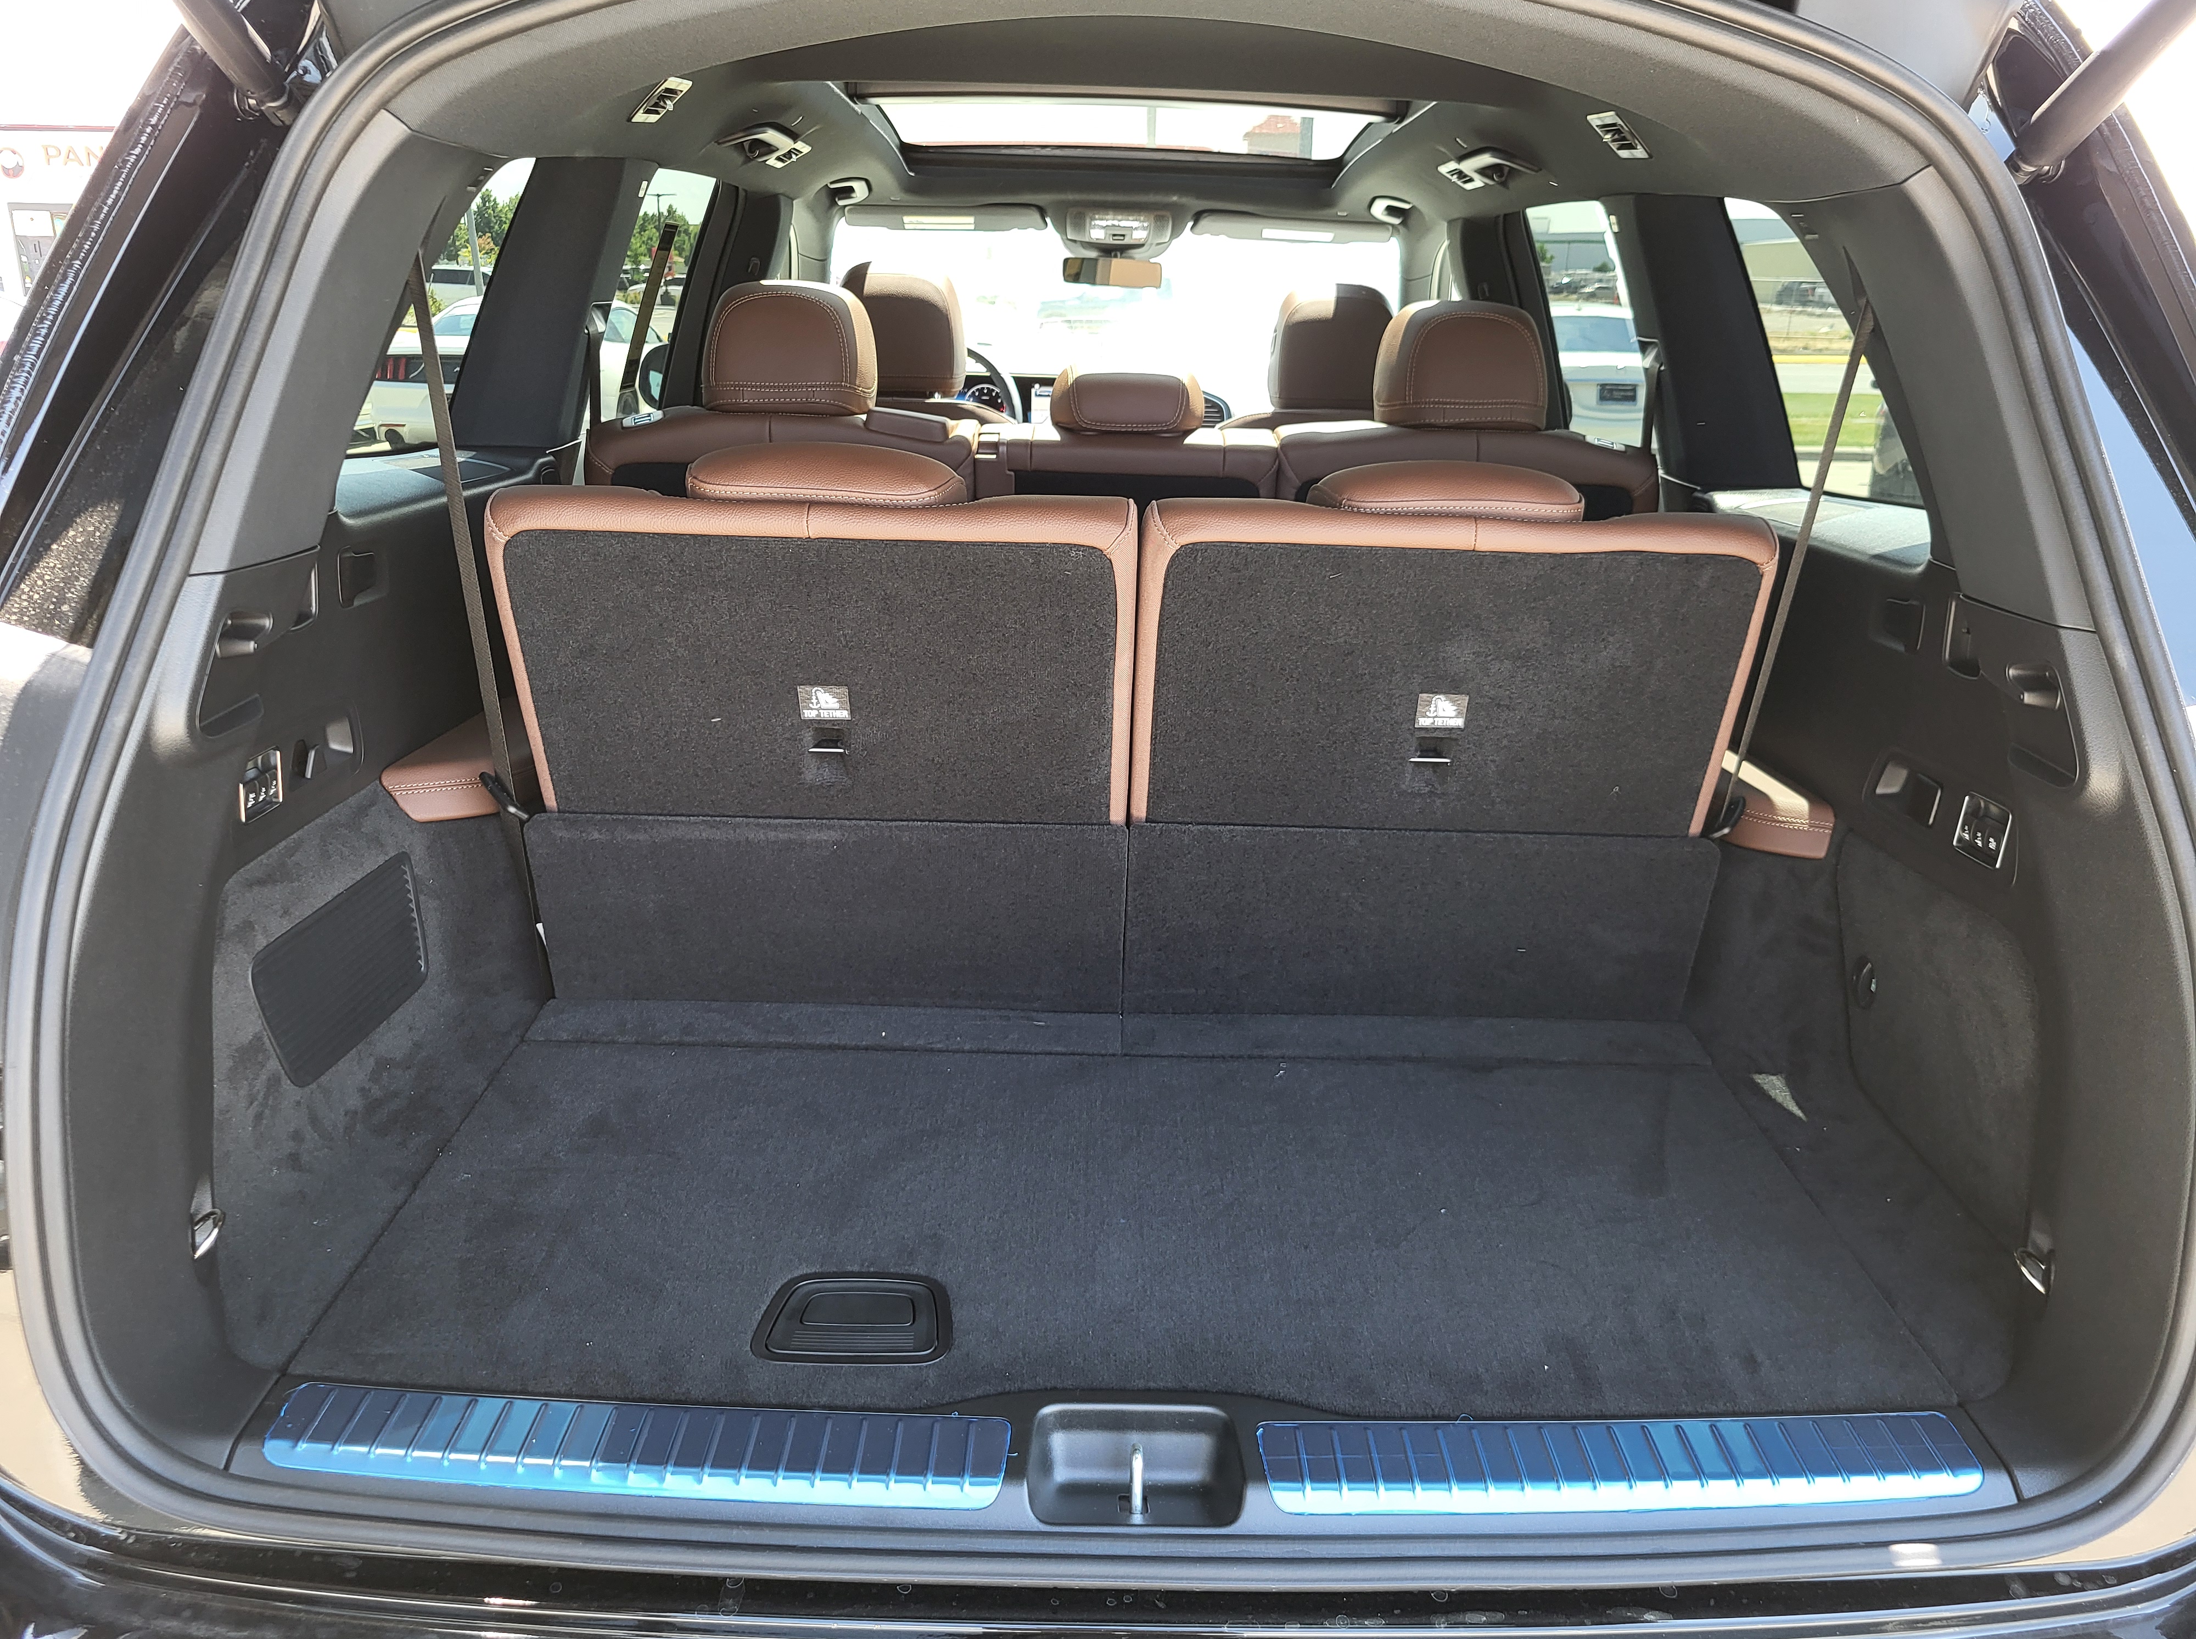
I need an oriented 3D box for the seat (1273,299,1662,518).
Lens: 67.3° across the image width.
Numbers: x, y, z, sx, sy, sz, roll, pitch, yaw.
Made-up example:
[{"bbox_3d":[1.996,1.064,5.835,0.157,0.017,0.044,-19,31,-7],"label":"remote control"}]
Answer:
[{"bbox_3d":[0.461,-0.264,2.585,0.509,1.080,0.850,1,20,0],"label":"seat"}]

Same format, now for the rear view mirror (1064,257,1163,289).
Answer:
[{"bbox_3d":[0.033,-1.239,3.740,0.235,0.060,0.040,7,25,16],"label":"rear view mirror"}]

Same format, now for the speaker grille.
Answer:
[{"bbox_3d":[-0.570,0.112,1.263,0.020,0.118,0.245,2,18,3],"label":"speaker grille"}]

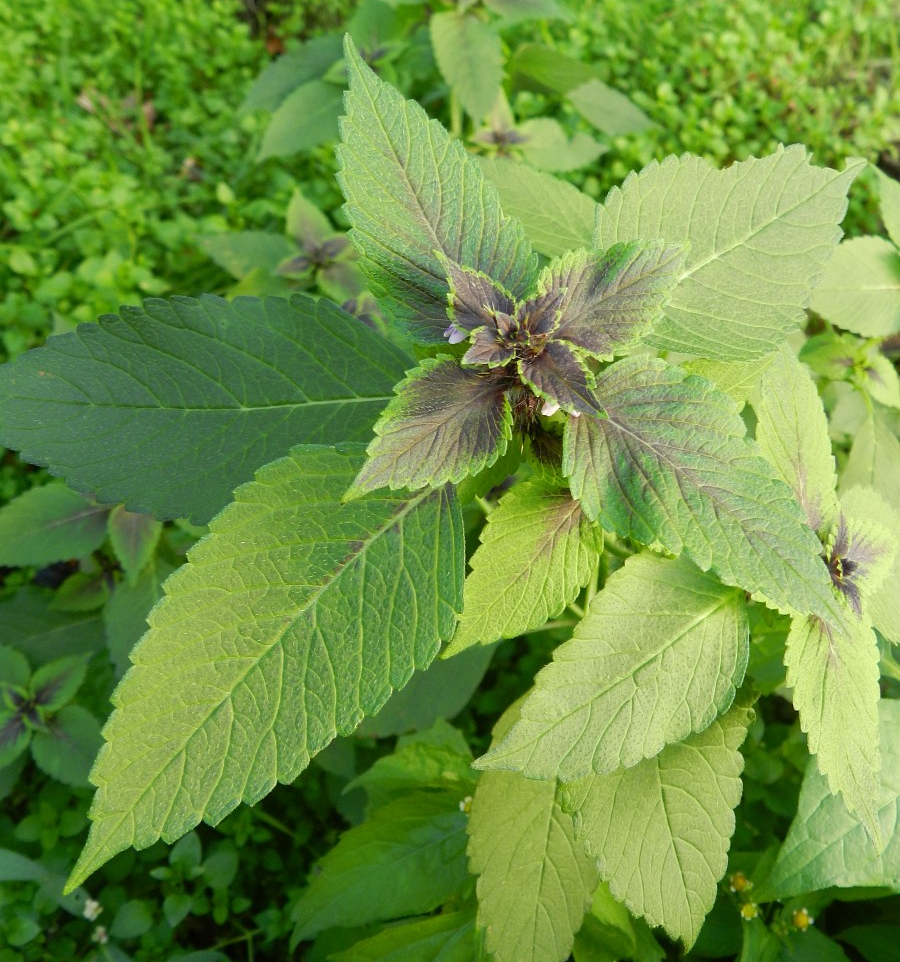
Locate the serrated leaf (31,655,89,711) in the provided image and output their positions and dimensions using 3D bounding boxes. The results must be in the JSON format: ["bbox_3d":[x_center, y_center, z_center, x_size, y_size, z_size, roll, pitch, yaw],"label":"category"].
[{"bbox_3d":[-0.152,0.078,0.435,0.019,0.006,0.028,39,68,15],"label":"serrated leaf"}]

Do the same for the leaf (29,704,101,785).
[{"bbox_3d":[-0.132,0.092,0.385,0.032,0.005,0.023,43,62,14],"label":"leaf"}]

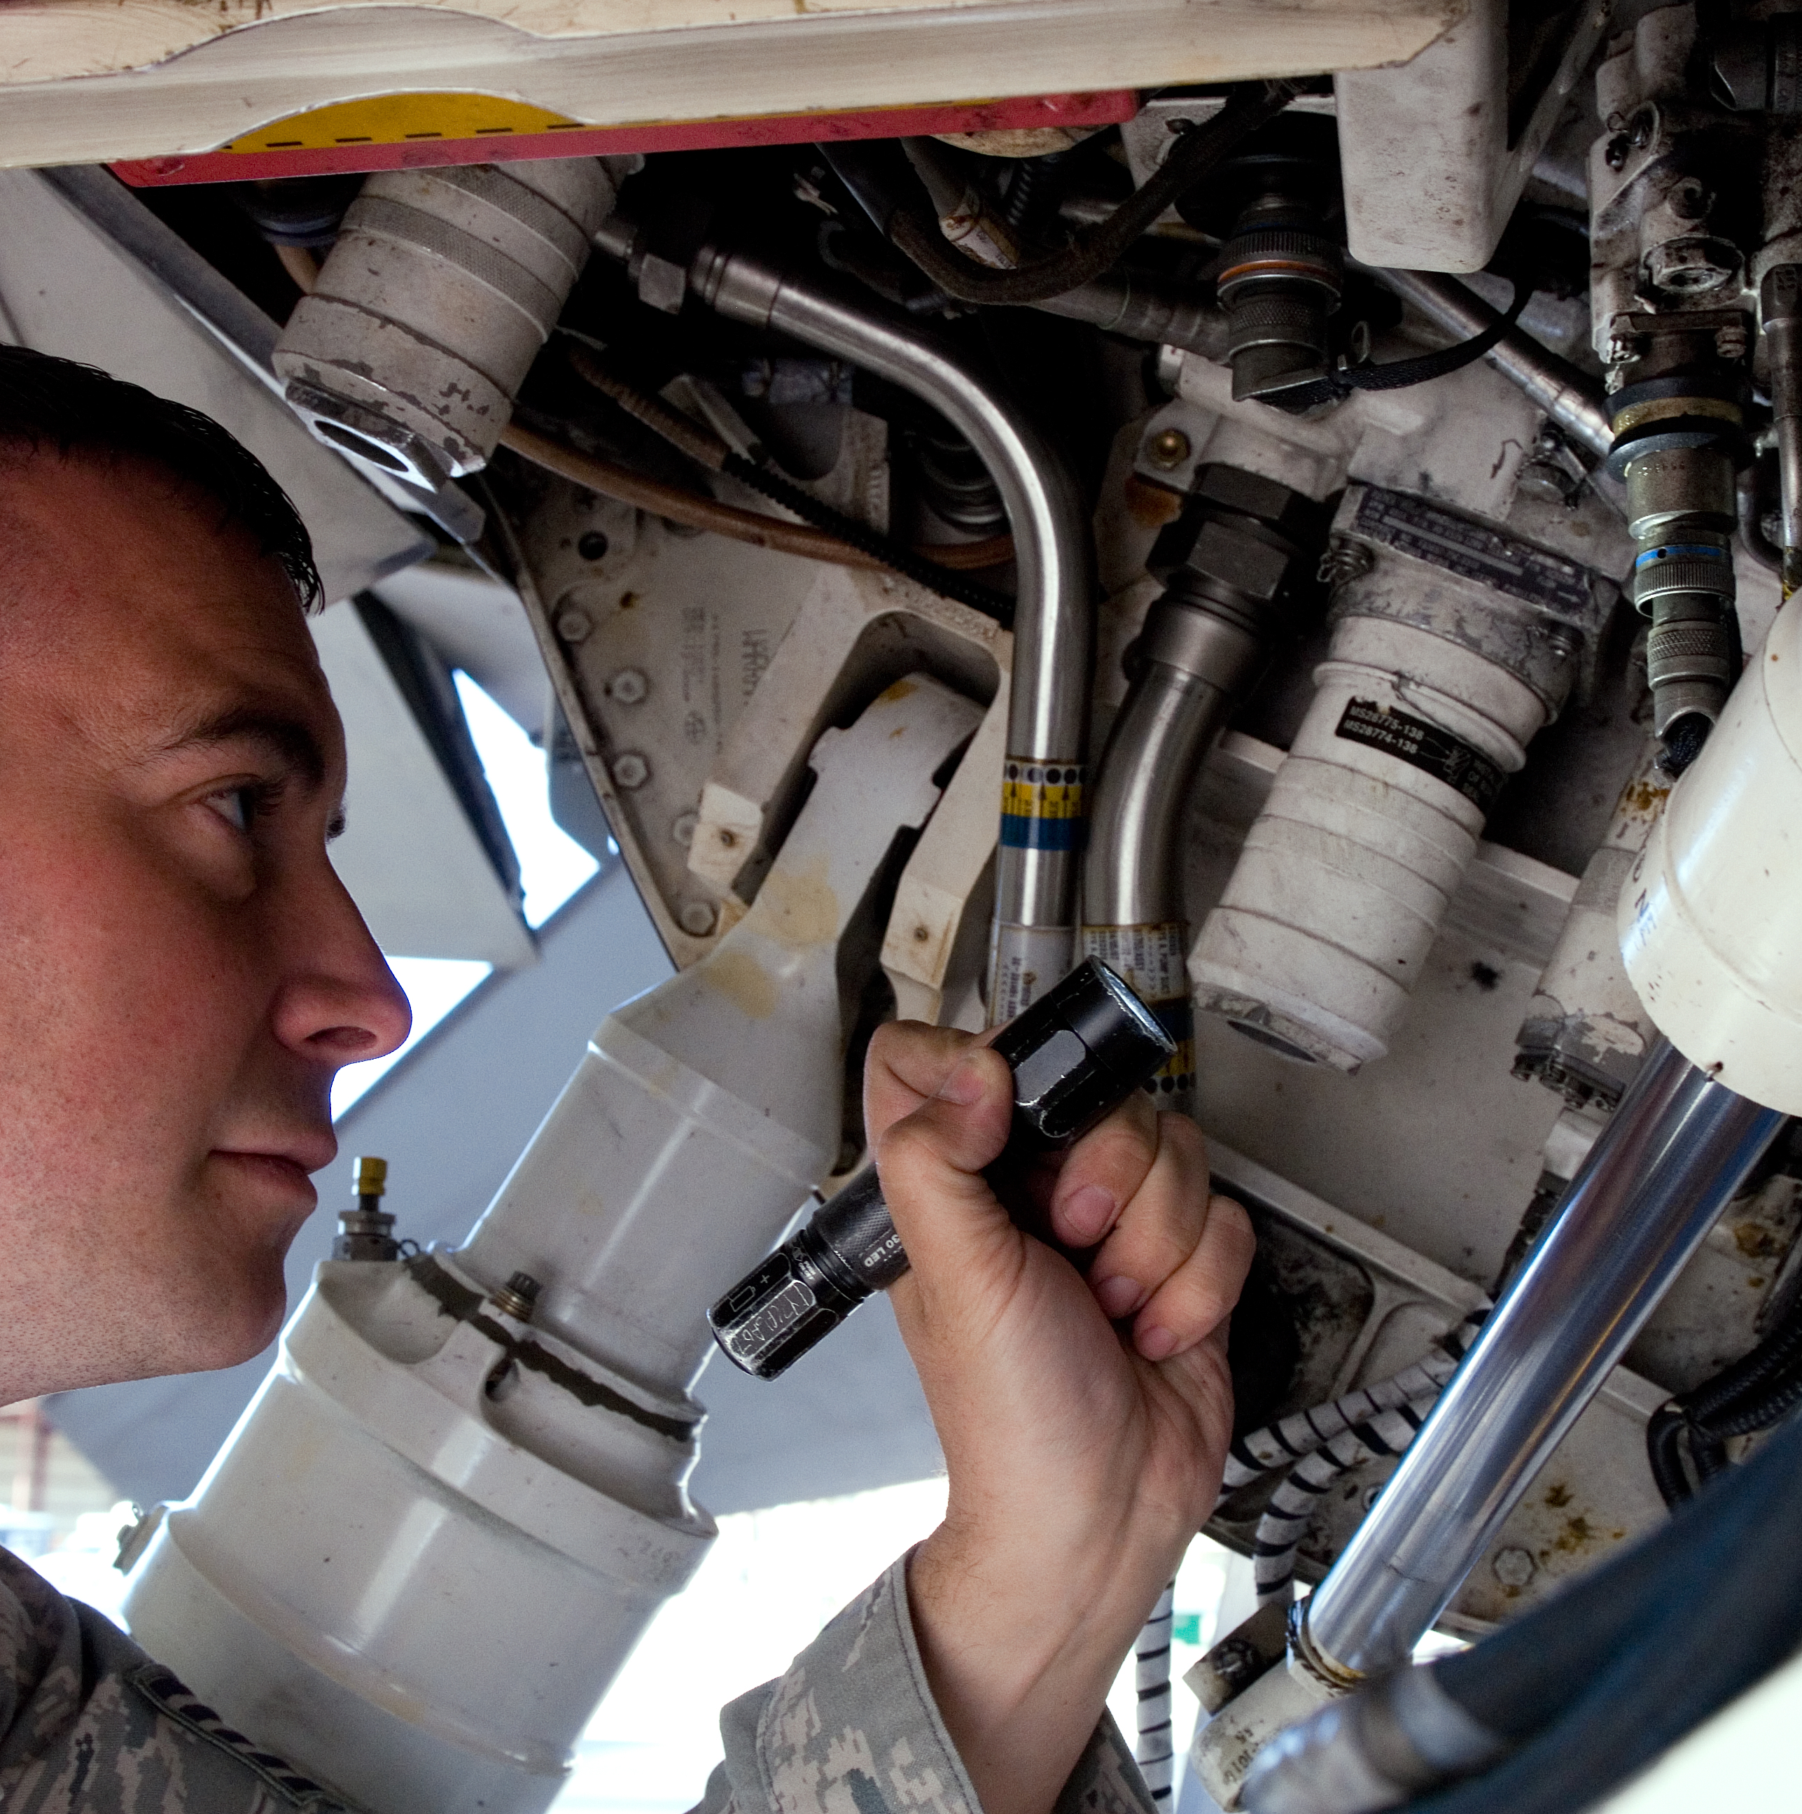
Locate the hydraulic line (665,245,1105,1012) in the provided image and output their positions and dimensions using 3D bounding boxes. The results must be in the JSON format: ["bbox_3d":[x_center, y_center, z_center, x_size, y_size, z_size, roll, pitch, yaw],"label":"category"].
[{"bbox_3d":[-0.015,-0.089,1.004,0.144,0.253,0.029,1,-9,15],"label":"hydraulic line"}]

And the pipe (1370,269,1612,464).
[{"bbox_3d":[0.201,-0.189,1.070,0.108,0.018,0.018,42,0,22],"label":"pipe"}]

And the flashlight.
[{"bbox_3d":[0.008,0.070,0.806,0.138,0.033,0.033,-42,-25,12],"label":"flashlight"}]

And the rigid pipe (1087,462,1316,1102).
[{"bbox_3d":[0.089,-0.045,0.984,0.057,0.217,0.054,10,-17,0],"label":"rigid pipe"}]

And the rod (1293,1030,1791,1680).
[{"bbox_3d":[0.168,0.128,0.850,0.035,0.035,0.304,16,-41,0],"label":"rod"}]

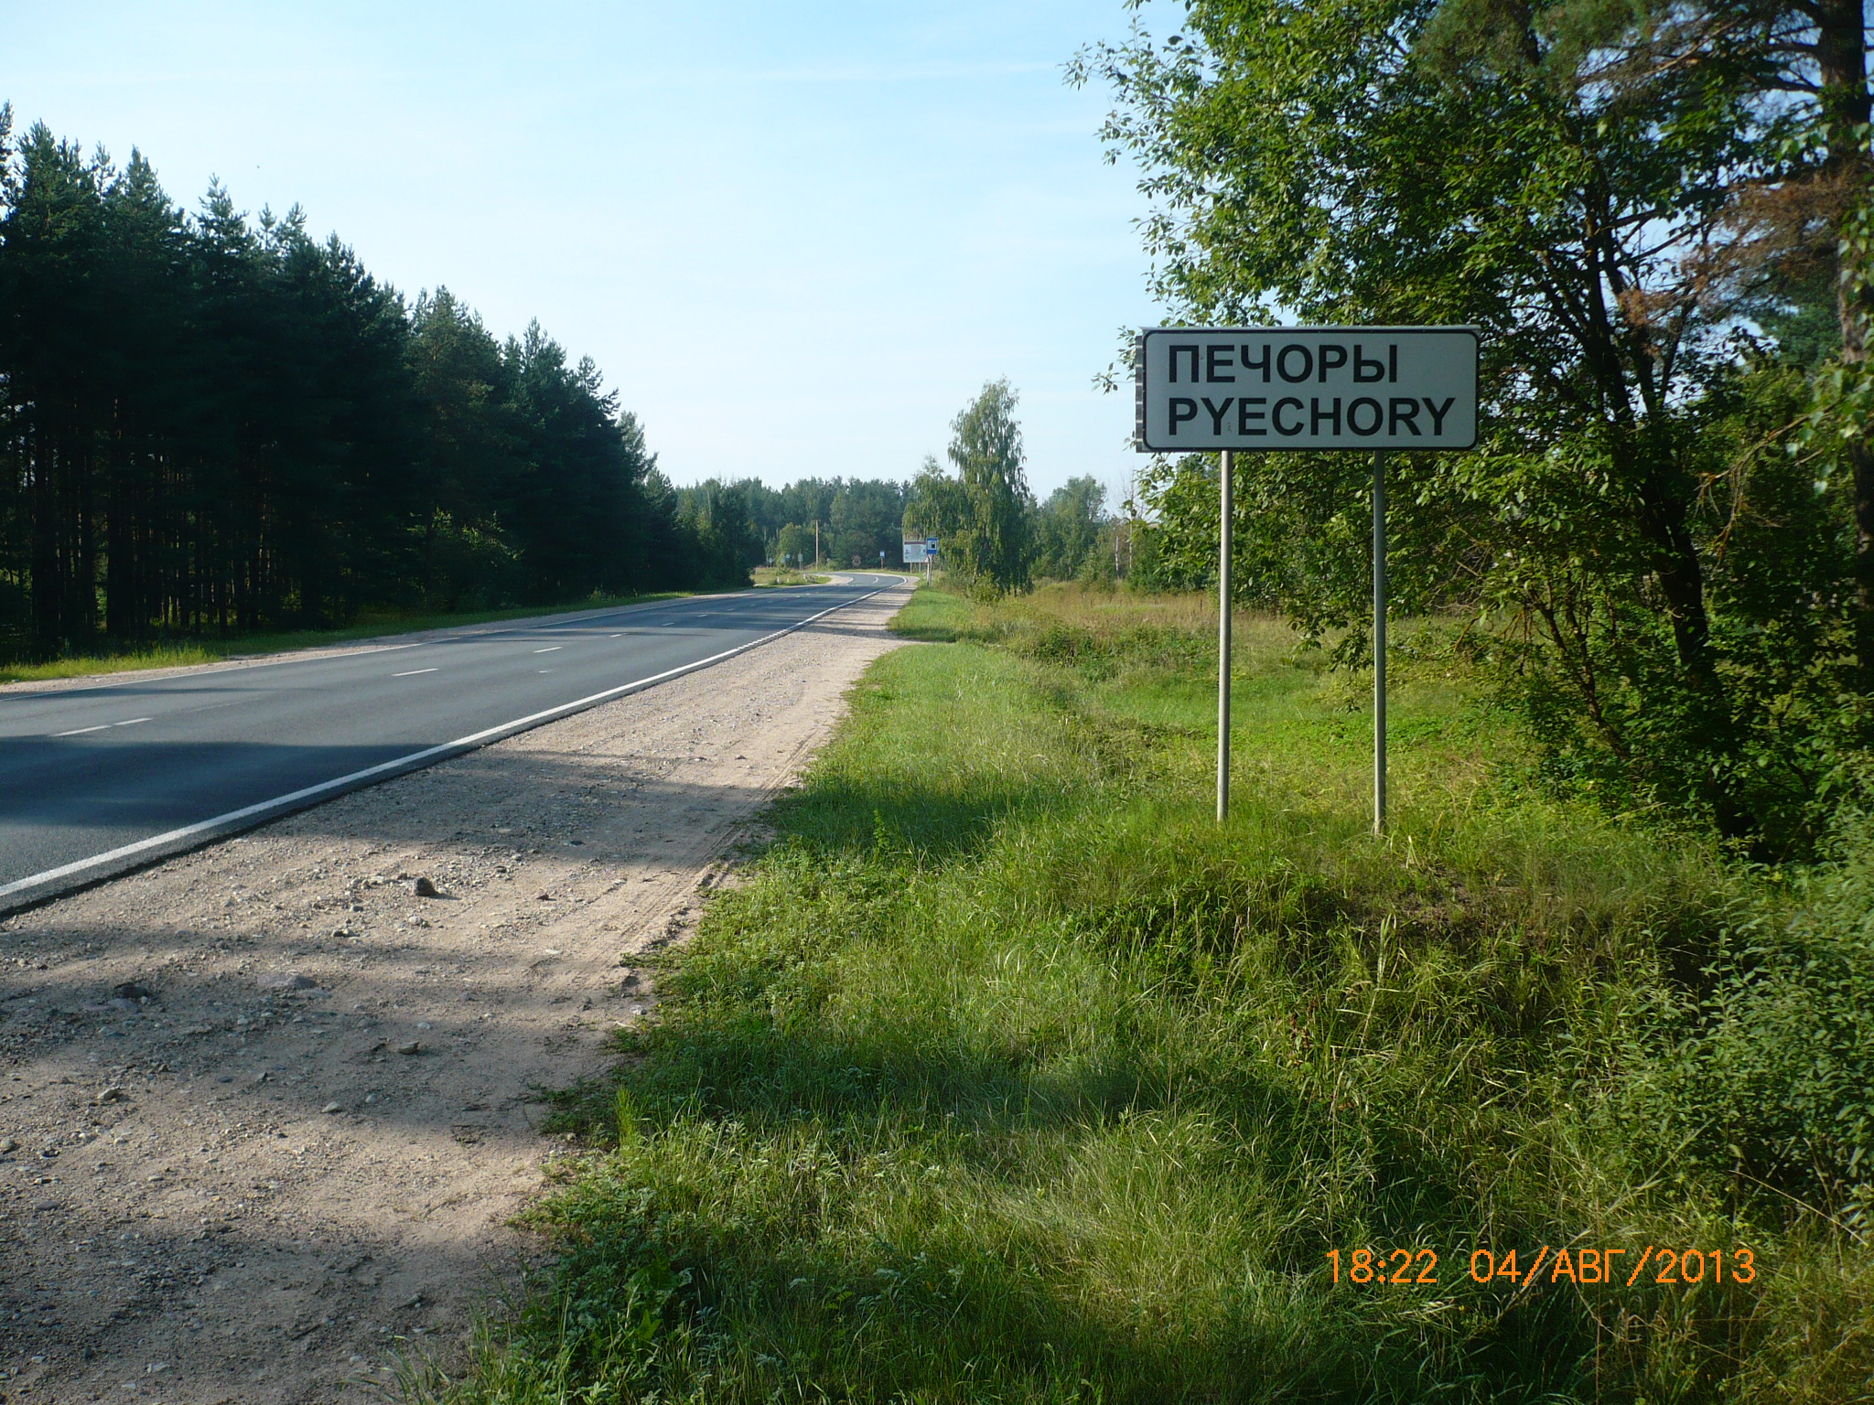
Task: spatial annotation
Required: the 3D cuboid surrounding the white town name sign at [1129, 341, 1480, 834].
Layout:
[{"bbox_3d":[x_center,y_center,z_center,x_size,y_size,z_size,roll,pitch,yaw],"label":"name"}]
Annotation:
[{"bbox_3d":[2.060,-0.642,10.561,1.850,2.840,0.180,0,4,2],"label":"white town name sign"}]

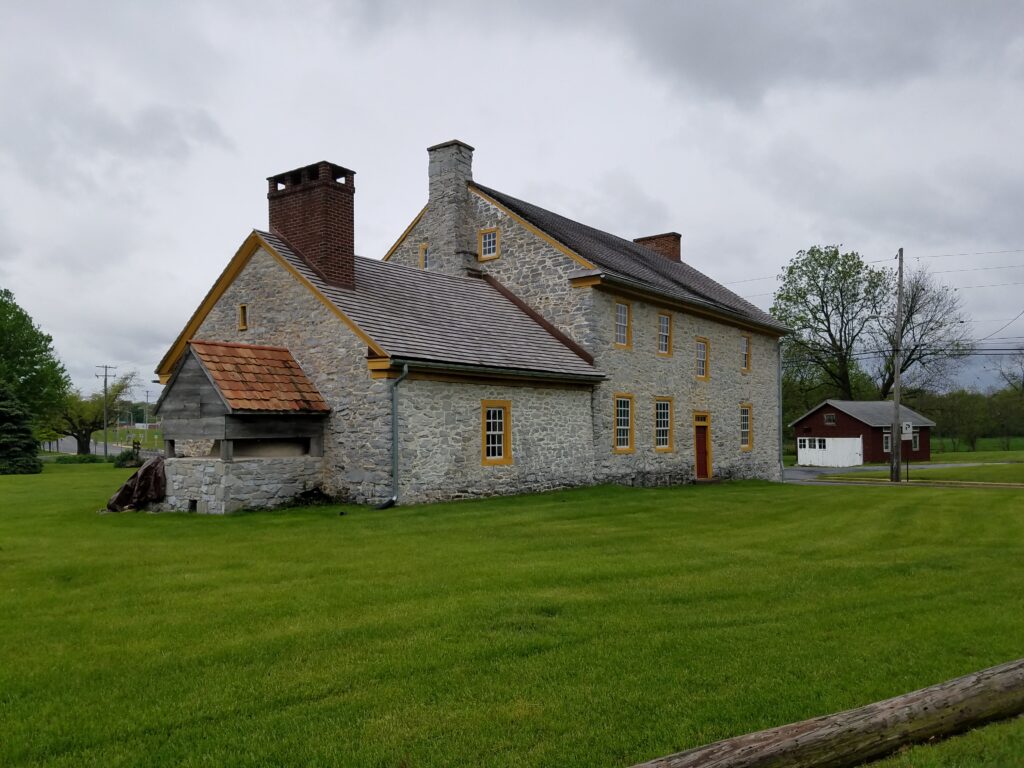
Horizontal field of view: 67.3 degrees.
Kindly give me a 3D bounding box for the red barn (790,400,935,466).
[{"bbox_3d":[27.041,3.778,60.083,8.200,4.750,7.500,2,-5,-32],"label":"red barn"}]

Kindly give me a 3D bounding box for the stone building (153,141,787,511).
[{"bbox_3d":[-0.058,-1.934,26.874,10.950,11.050,25.400,-3,-5,38],"label":"stone building"}]

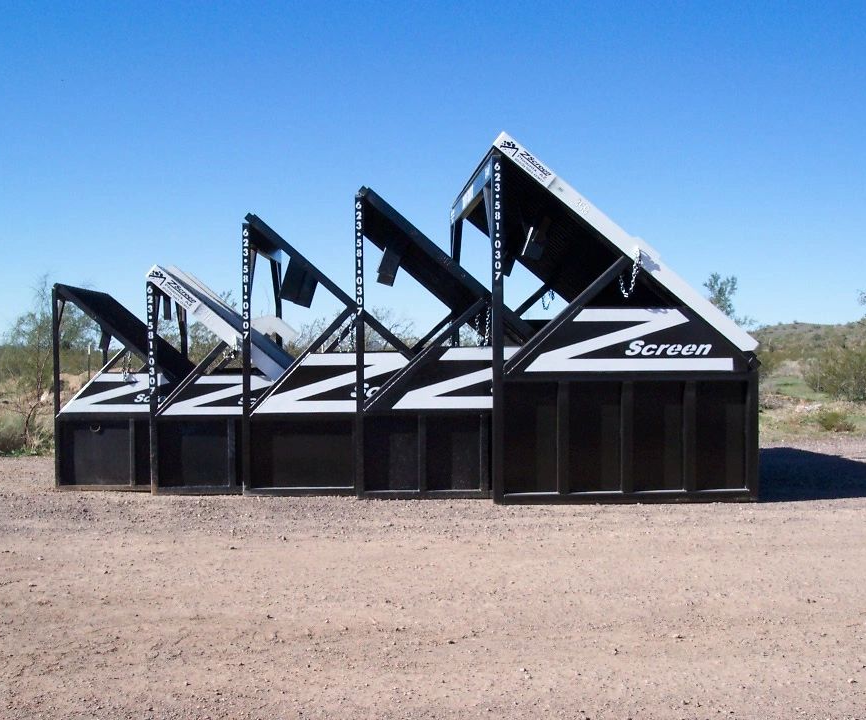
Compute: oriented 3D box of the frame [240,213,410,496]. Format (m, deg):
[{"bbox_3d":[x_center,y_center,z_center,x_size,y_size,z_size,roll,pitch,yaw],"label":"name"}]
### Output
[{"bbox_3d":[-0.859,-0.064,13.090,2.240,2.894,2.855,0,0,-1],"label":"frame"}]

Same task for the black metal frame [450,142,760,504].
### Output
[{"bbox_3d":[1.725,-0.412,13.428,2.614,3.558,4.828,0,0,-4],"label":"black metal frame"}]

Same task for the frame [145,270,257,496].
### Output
[{"bbox_3d":[-2.225,0.199,13.094,1.617,2.378,2.540,0,0,-5],"label":"frame"}]

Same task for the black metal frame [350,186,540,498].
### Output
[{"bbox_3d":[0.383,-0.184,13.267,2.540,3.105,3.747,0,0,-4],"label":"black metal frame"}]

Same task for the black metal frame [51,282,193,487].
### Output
[{"bbox_3d":[-3.316,0.283,13.218,1.517,2.196,2.192,0,0,-2],"label":"black metal frame"}]

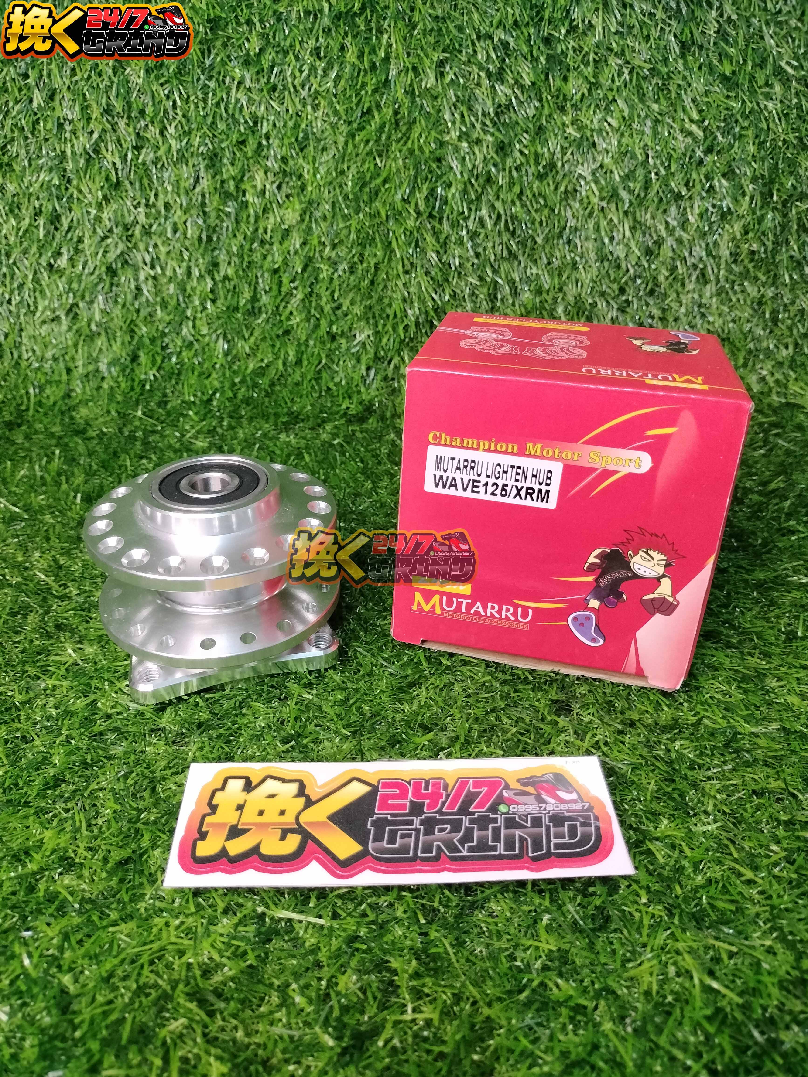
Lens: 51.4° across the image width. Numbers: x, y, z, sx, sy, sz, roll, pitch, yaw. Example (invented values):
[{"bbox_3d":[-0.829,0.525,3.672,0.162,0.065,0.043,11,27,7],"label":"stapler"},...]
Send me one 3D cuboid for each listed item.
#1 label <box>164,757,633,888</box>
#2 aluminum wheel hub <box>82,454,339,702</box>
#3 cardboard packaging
[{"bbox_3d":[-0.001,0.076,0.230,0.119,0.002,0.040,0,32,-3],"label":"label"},{"bbox_3d":[-0.063,0.007,0.290,0.083,0.060,0.083,-9,32,-15],"label":"aluminum wheel hub"},{"bbox_3d":[0.055,-0.019,0.301,0.099,0.099,0.080,8,28,9],"label":"cardboard packaging"}]

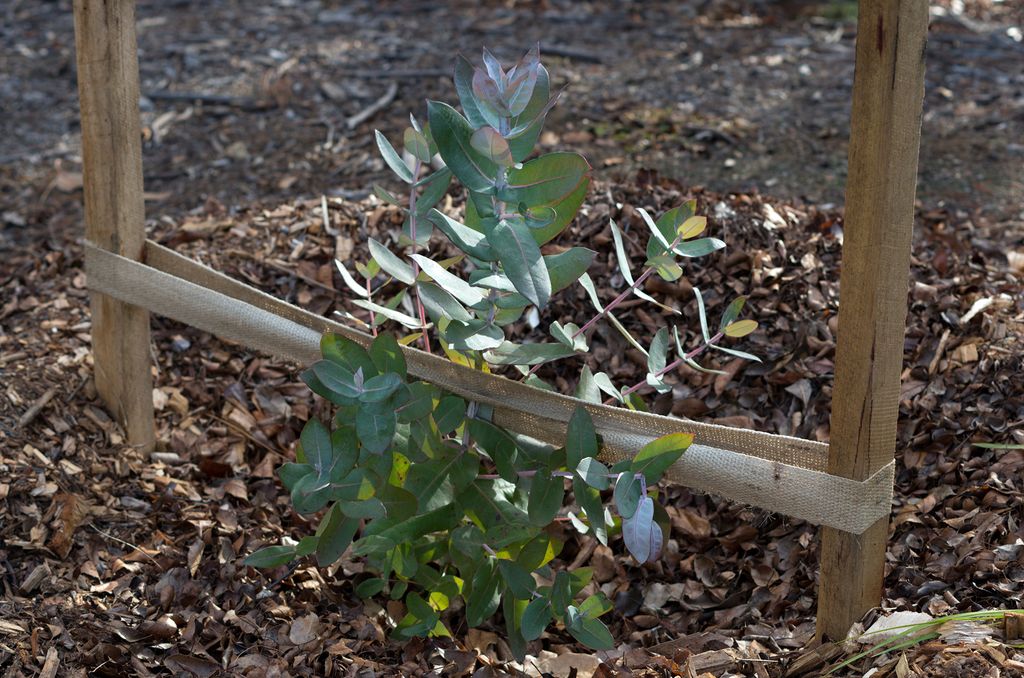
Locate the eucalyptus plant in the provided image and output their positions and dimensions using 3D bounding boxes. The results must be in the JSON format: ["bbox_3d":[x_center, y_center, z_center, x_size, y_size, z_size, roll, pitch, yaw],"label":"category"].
[{"bbox_3d":[-0.008,-0.020,1.880,0.470,0.480,0.430,0,22,0],"label":"eucalyptus plant"}]

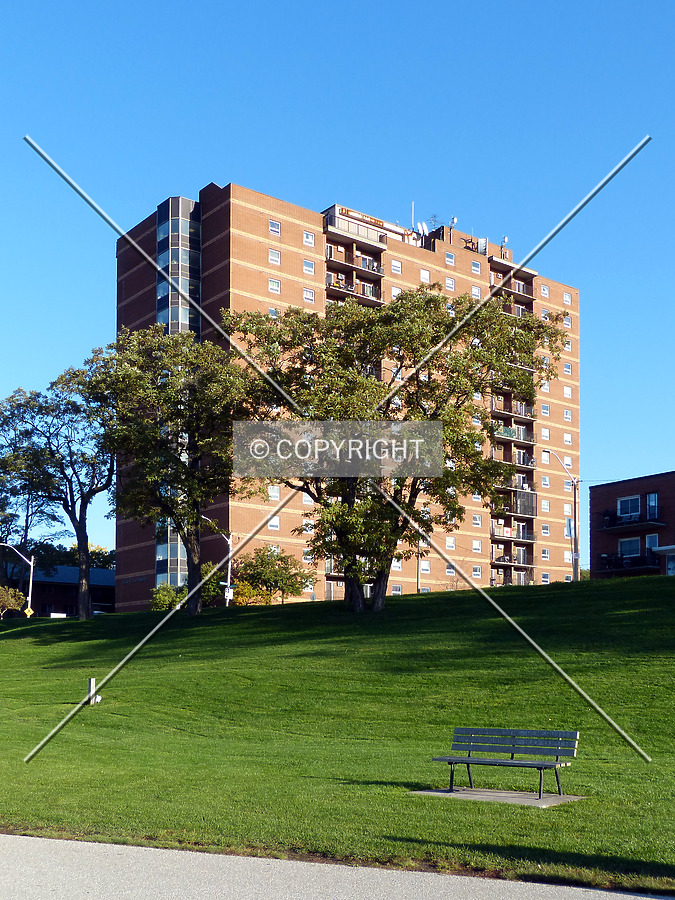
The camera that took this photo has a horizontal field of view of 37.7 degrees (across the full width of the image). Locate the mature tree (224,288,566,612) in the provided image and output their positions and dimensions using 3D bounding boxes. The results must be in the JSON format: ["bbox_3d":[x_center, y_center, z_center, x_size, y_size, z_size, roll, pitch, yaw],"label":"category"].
[{"bbox_3d":[2.935,0.025,50.000,16.500,15.800,14.500,0,-10,0],"label":"mature tree"}]

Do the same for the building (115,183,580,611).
[{"bbox_3d":[3.725,-1.123,110.390,52.820,40.310,19.180,9,-14,-42],"label":"building"}]

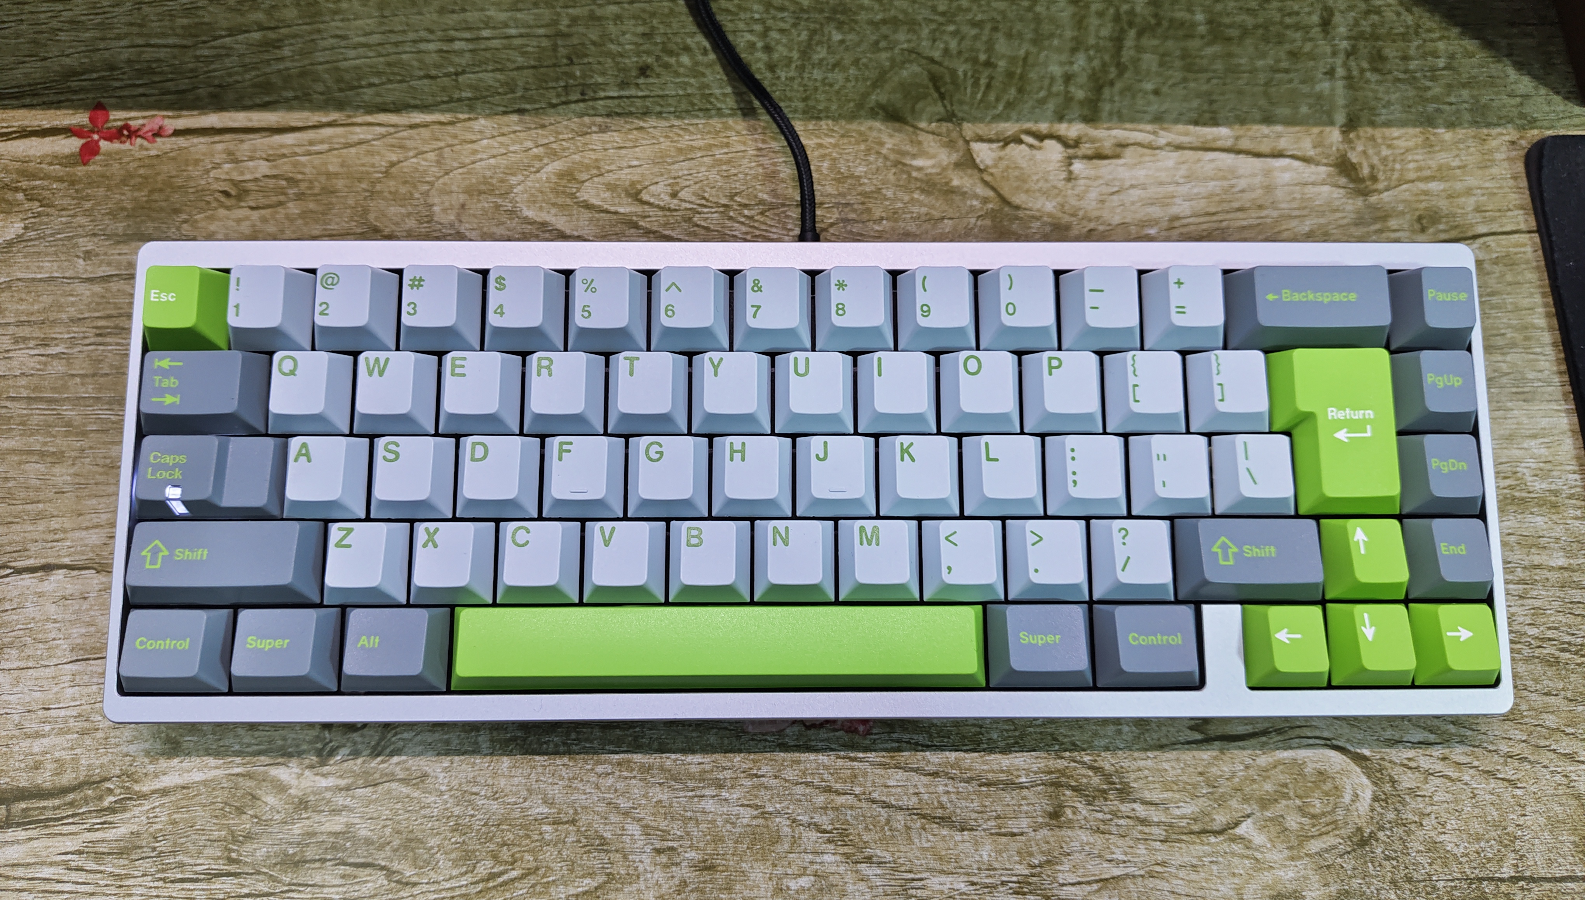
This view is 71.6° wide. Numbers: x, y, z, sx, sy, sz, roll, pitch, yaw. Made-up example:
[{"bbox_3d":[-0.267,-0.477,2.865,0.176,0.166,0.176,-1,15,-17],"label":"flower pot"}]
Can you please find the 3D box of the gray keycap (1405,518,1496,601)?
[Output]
[{"bbox_3d":[0.148,0.024,0.246,0.018,0.007,0.018,0,83,-1],"label":"gray keycap"}]

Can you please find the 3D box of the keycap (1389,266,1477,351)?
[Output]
[{"bbox_3d":[0.148,-0.033,0.252,0.018,0.009,0.018,0,83,-1],"label":"keycap"}]

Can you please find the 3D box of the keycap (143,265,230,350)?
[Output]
[{"bbox_3d":[-0.138,-0.032,0.247,0.018,0.009,0.018,0,83,-1],"label":"keycap"}]

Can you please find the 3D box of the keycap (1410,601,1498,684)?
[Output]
[{"bbox_3d":[0.148,0.043,0.243,0.018,0.008,0.018,0,83,-1],"label":"keycap"}]

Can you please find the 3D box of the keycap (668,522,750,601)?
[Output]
[{"bbox_3d":[-0.018,0.025,0.243,0.018,0.007,0.018,0,82,-1],"label":"keycap"}]

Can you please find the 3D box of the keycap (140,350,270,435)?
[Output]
[{"bbox_3d":[-0.133,-0.013,0.246,0.028,0.007,0.018,0,82,-1],"label":"keycap"}]

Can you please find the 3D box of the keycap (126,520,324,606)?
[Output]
[{"bbox_3d":[-0.126,0.025,0.241,0.042,0.008,0.018,0,82,-1],"label":"keycap"}]

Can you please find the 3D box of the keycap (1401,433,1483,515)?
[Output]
[{"bbox_3d":[0.148,0.005,0.248,0.018,0.007,0.018,0,83,-1],"label":"keycap"}]

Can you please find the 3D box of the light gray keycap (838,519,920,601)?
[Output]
[{"bbox_3d":[0.020,0.024,0.243,0.018,0.008,0.018,0,82,-1],"label":"light gray keycap"}]

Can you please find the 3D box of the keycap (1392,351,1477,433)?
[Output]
[{"bbox_3d":[0.148,-0.014,0.250,0.018,0.008,0.018,0,83,-1],"label":"keycap"}]

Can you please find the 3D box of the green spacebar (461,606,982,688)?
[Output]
[{"bbox_3d":[-0.016,0.043,0.240,0.118,0.008,0.018,0,82,-1],"label":"green spacebar"}]

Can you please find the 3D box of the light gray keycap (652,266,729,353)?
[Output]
[{"bbox_3d":[-0.024,-0.032,0.249,0.018,0.009,0.018,0,83,-1],"label":"light gray keycap"}]

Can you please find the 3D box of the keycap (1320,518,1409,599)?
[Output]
[{"bbox_3d":[0.129,0.024,0.245,0.018,0.007,0.018,0,83,-1],"label":"keycap"}]

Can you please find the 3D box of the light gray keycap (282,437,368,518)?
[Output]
[{"bbox_3d":[-0.104,0.006,0.244,0.018,0.007,0.018,0,83,-1],"label":"light gray keycap"}]

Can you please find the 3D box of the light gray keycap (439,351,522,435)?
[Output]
[{"bbox_3d":[-0.071,-0.013,0.247,0.018,0.008,0.018,0,83,-1],"label":"light gray keycap"}]

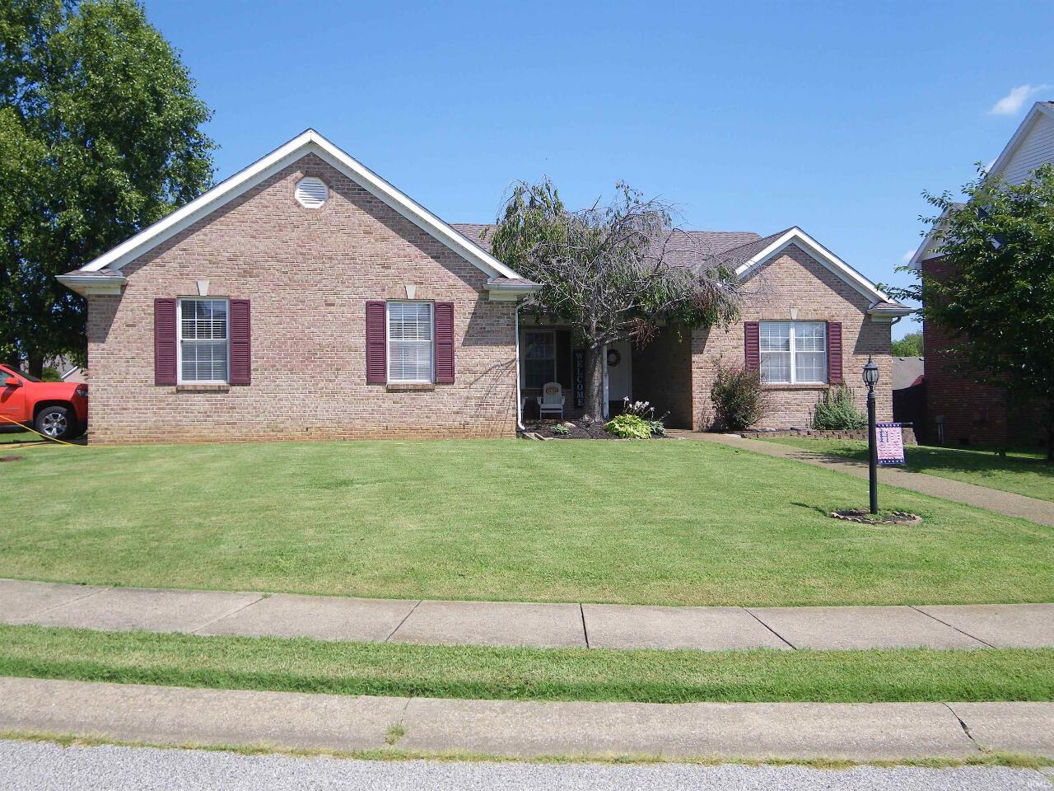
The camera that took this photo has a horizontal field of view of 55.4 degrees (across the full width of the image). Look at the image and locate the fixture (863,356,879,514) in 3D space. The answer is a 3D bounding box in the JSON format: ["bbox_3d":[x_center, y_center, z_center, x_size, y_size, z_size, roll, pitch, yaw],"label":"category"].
[{"bbox_3d":[3.936,0.446,11.450,0.195,1.793,0.195,-1,-1,-13],"label":"fixture"}]

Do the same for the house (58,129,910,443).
[{"bbox_3d":[-0.558,-2.019,26.280,18.500,5.950,15.500,-1,-1,-13],"label":"house"}]

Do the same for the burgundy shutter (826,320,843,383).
[{"bbox_3d":[7.427,-1.014,24.193,0.375,1.490,0.040,-1,-1,-13],"label":"burgundy shutter"}]

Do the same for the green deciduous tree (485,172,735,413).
[{"bbox_3d":[1.996,-2.097,21.902,5.400,5.200,4.600,-1,-1,-13],"label":"green deciduous tree"}]

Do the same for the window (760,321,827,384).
[{"bbox_3d":[6.360,-1.020,23.992,1.768,1.529,0.100,-1,-1,-13],"label":"window"}]

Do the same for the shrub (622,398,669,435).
[{"bbox_3d":[2.523,0.463,21.352,0.980,0.840,0.850,-1,-1,-13],"label":"shrub"}]

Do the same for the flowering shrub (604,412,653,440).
[{"bbox_3d":[2.110,0.629,20.737,0.950,0.527,0.900,-1,-1,0],"label":"flowering shrub"}]

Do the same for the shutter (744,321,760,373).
[{"bbox_3d":[5.302,-0.995,23.689,0.375,1.490,0.040,-1,-1,-13],"label":"shutter"}]

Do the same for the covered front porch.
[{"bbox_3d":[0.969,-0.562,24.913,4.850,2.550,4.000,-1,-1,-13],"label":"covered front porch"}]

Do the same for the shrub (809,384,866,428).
[{"bbox_3d":[7.320,0.270,23.522,1.280,1.050,1.050,-1,-1,-13],"label":"shrub"}]

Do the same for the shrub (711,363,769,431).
[{"bbox_3d":[4.835,0.009,22.887,1.280,1.570,1.150,-1,-1,-13],"label":"shrub"}]

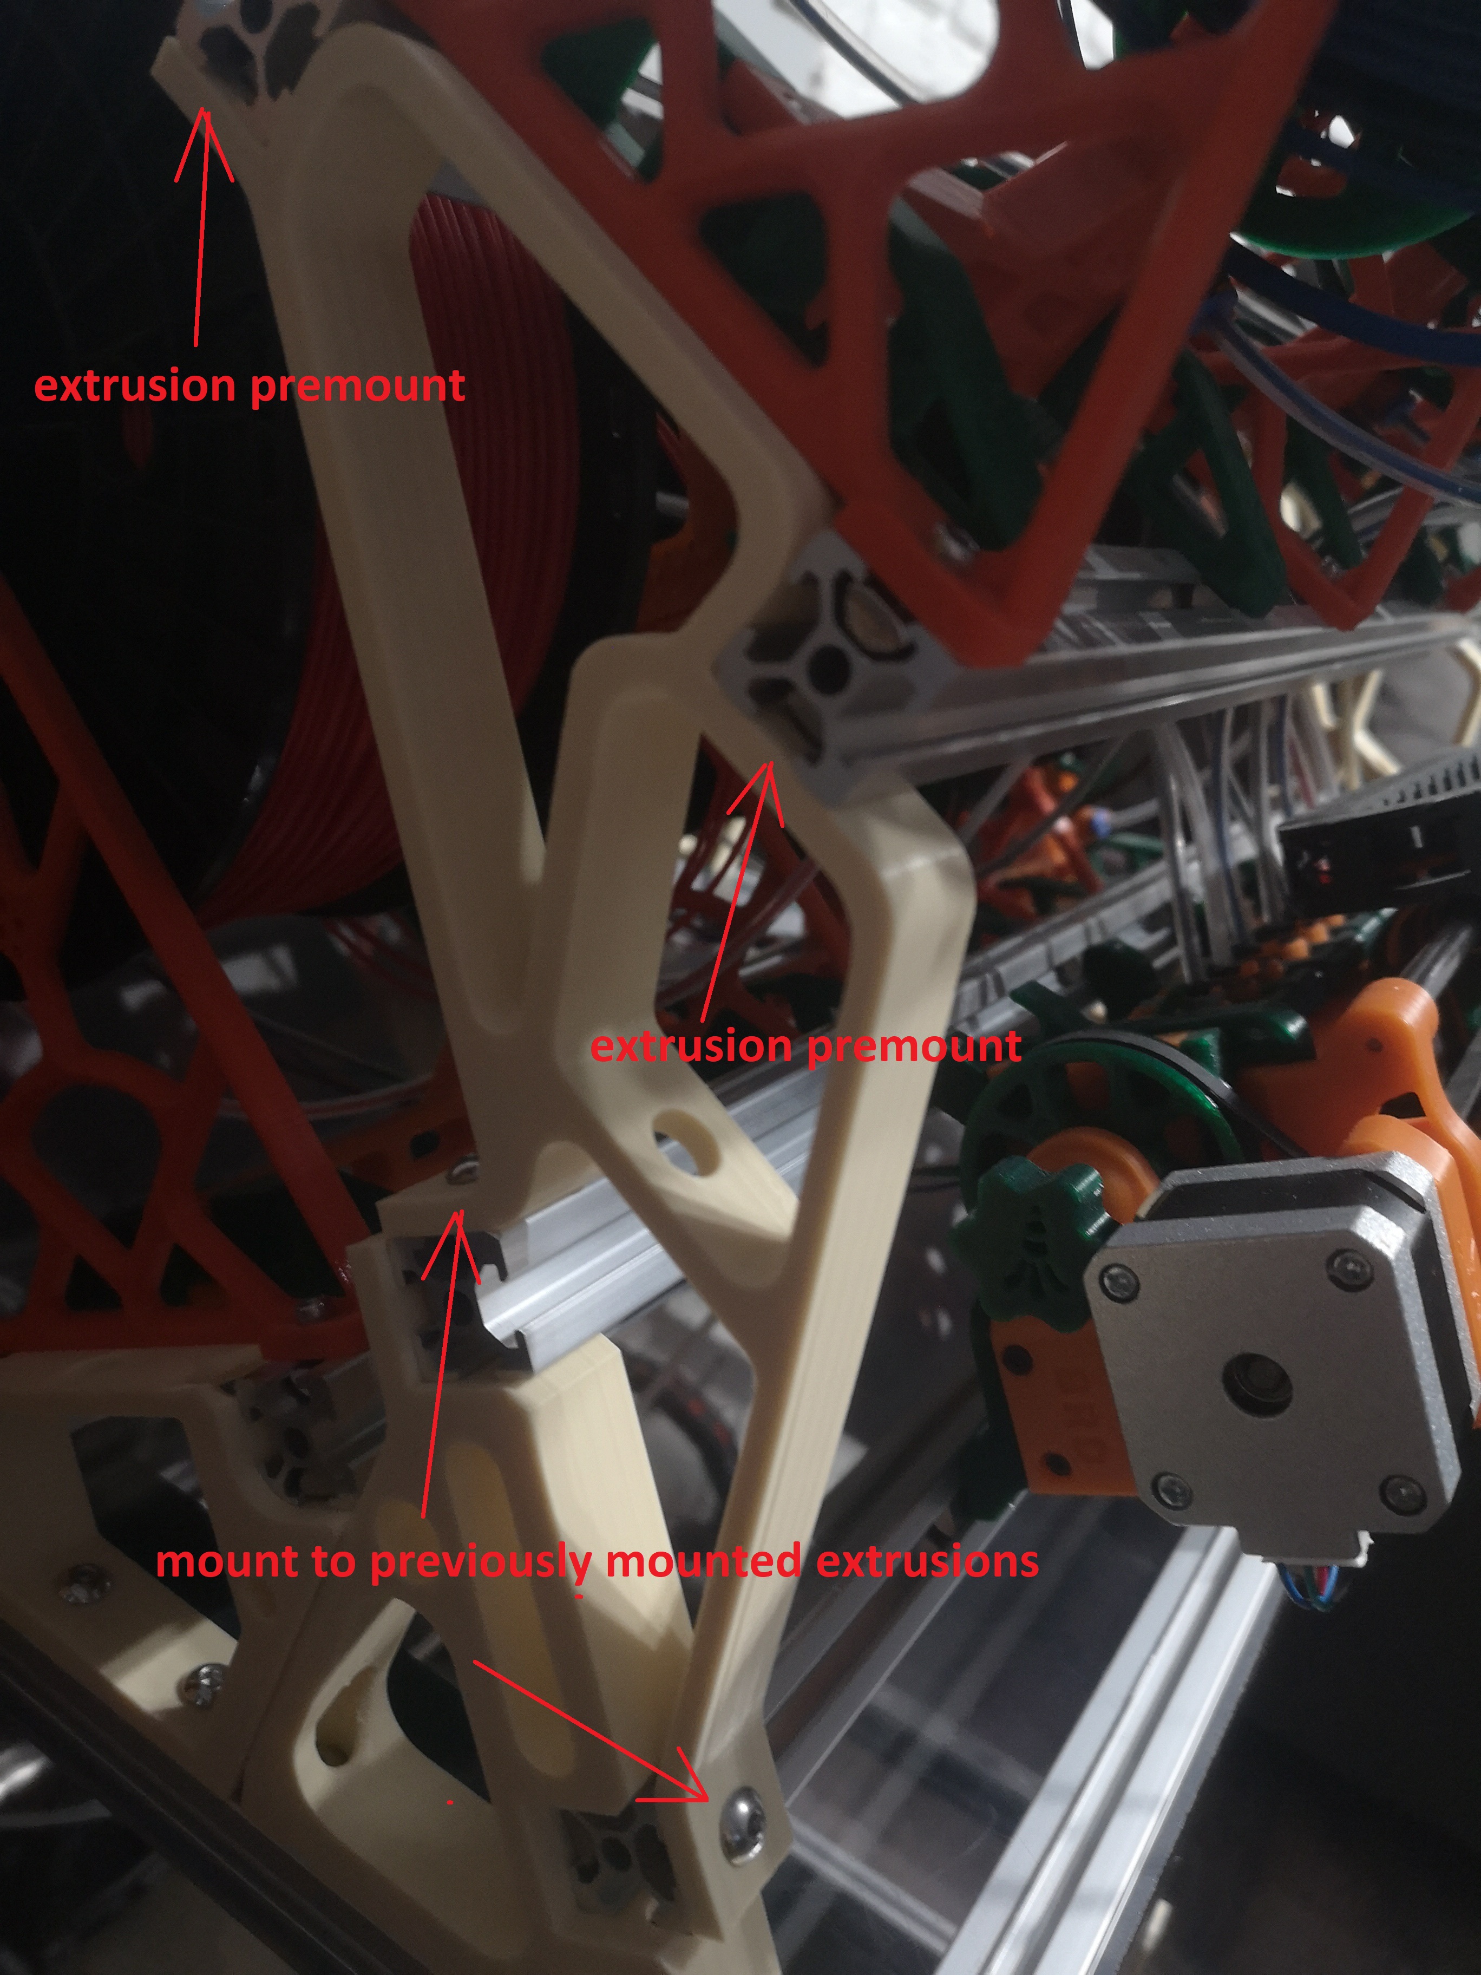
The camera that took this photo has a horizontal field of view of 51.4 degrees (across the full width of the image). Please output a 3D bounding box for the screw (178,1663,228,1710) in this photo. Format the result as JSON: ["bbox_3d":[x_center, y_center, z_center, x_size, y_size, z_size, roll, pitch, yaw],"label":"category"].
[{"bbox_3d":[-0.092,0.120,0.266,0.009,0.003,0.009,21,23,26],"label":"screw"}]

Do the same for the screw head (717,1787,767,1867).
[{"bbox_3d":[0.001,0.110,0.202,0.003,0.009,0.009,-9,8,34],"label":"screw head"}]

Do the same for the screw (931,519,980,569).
[{"bbox_3d":[0.021,-0.043,0.148,0.006,0.002,0.006,51,33,11],"label":"screw"}]

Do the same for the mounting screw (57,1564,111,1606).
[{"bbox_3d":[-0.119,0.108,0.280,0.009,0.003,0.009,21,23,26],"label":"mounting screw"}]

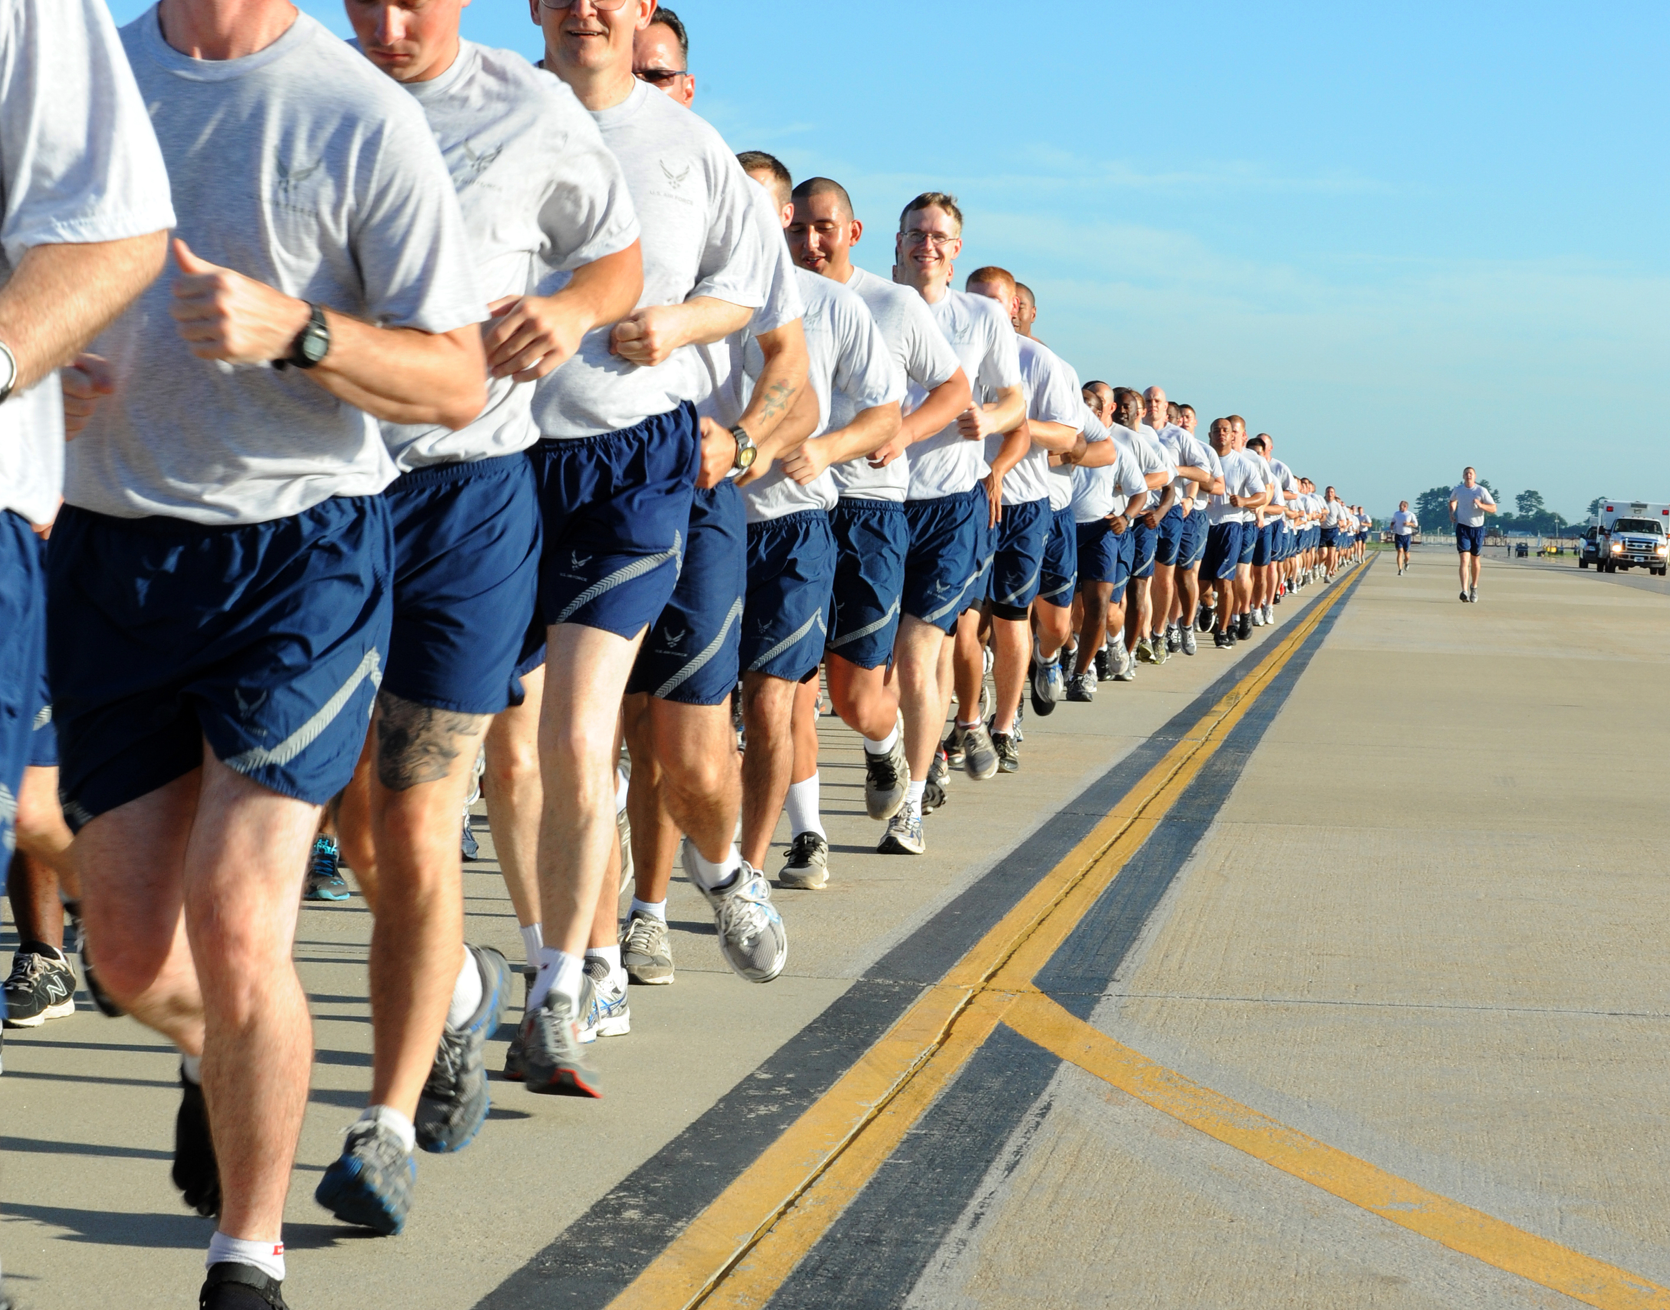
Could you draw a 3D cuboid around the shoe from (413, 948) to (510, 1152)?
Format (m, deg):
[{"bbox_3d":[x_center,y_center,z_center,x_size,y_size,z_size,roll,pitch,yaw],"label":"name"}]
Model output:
[{"bbox_3d":[-0.491,0.525,6.450,0.110,0.295,0.120,-1,-39,26],"label":"shoe"}]

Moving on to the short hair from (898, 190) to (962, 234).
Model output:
[{"bbox_3d":[0.262,-1.214,13.450,0.165,0.140,0.195,2,2,8],"label":"short hair"}]

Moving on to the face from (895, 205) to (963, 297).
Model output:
[{"bbox_3d":[0.249,-1.087,12.900,0.175,0.215,0.160,7,0,3],"label":"face"}]

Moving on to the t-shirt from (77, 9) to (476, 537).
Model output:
[{"bbox_3d":[-0.648,-0.417,5.230,0.510,0.560,0.310,2,2,12],"label":"t-shirt"}]

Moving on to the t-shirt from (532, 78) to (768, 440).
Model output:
[{"bbox_3d":[-0.355,-0.589,7.270,0.490,0.560,0.310,1,1,5],"label":"t-shirt"}]

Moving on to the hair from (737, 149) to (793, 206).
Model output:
[{"bbox_3d":[-0.169,-1.054,10.900,0.165,0.150,0.195,2,5,7],"label":"hair"}]

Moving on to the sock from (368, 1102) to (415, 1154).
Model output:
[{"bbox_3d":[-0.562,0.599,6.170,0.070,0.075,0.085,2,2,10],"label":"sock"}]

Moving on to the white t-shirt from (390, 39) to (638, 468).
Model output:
[{"bbox_3d":[-0.529,-0.514,6.220,0.510,0.560,0.310,2,2,10],"label":"white t-shirt"}]

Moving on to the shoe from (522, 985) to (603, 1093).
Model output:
[{"bbox_3d":[-0.403,0.569,7.130,0.110,0.130,0.300,1,1,-2],"label":"shoe"}]

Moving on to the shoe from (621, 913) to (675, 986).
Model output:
[{"bbox_3d":[-0.337,0.531,8.770,0.105,0.120,0.295,1,1,-2],"label":"shoe"}]

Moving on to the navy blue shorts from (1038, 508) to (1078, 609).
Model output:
[{"bbox_3d":[0.712,-0.365,17.800,0.380,0.380,0.300,2,2,6],"label":"navy blue shorts"}]

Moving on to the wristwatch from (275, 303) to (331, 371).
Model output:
[{"bbox_3d":[-0.555,-0.333,5.100,0.055,0.066,0.042,16,-3,43],"label":"wristwatch"}]

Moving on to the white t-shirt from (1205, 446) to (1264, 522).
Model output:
[{"bbox_3d":[2.956,-1.262,36.500,0.510,0.610,0.310,2,2,6],"label":"white t-shirt"}]

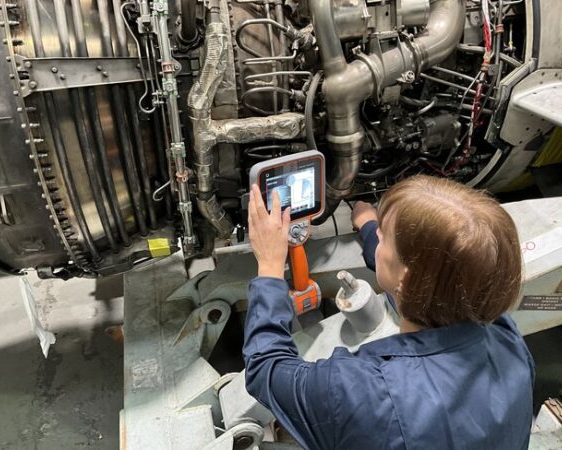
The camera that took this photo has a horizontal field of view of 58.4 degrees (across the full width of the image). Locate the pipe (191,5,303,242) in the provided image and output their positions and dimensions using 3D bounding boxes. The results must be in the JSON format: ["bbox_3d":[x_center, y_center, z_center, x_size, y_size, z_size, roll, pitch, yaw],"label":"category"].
[{"bbox_3d":[-0.117,-0.288,1.662,0.370,0.740,0.170,-8,33,-13],"label":"pipe"}]

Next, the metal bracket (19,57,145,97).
[{"bbox_3d":[-0.501,-0.397,1.313,0.336,0.085,0.030,-15,18,-33],"label":"metal bracket"}]

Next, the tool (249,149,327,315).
[{"bbox_3d":[0.020,0.024,1.174,0.170,0.370,0.135,-17,28,-29],"label":"tool"}]

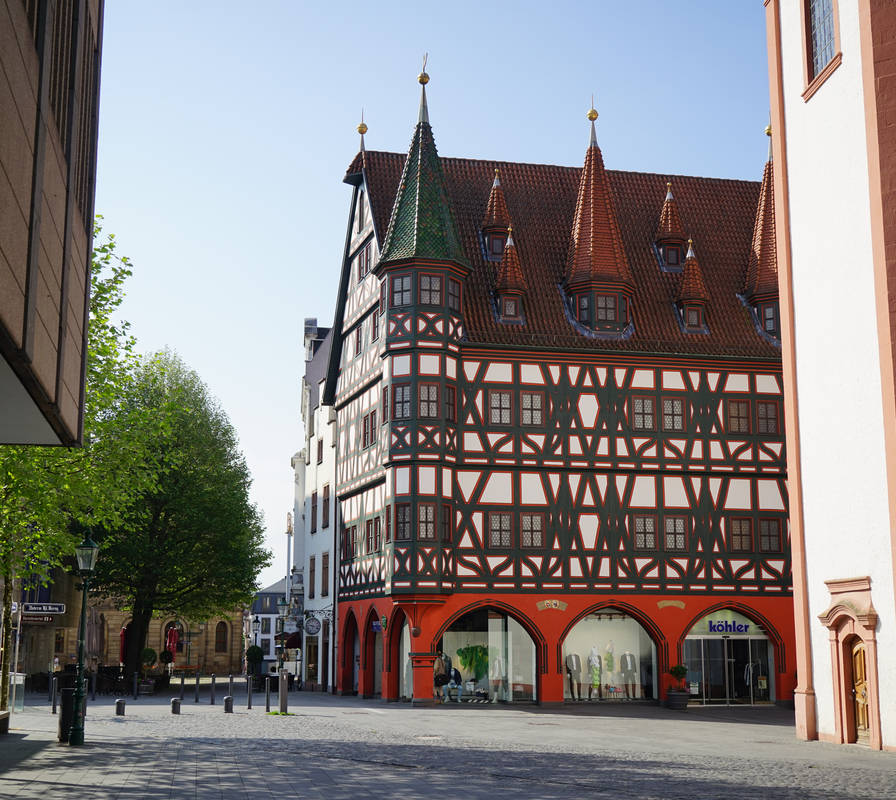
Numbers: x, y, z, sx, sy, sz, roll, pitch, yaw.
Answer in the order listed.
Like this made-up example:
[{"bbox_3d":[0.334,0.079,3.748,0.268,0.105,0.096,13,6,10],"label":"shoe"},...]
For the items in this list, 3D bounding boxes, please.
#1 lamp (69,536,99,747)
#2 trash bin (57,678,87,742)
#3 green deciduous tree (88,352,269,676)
[{"bbox_3d":[-6.834,4.434,23.653,0.400,3.835,0.400,0,-11,0],"label":"lamp"},{"bbox_3d":[-7.004,5.864,23.588,0.480,0.960,0.480,0,-11,0],"label":"trash bin"},{"bbox_3d":[-12.318,5.295,58.456,8.800,15.827,8.800,0,-11,0],"label":"green deciduous tree"}]

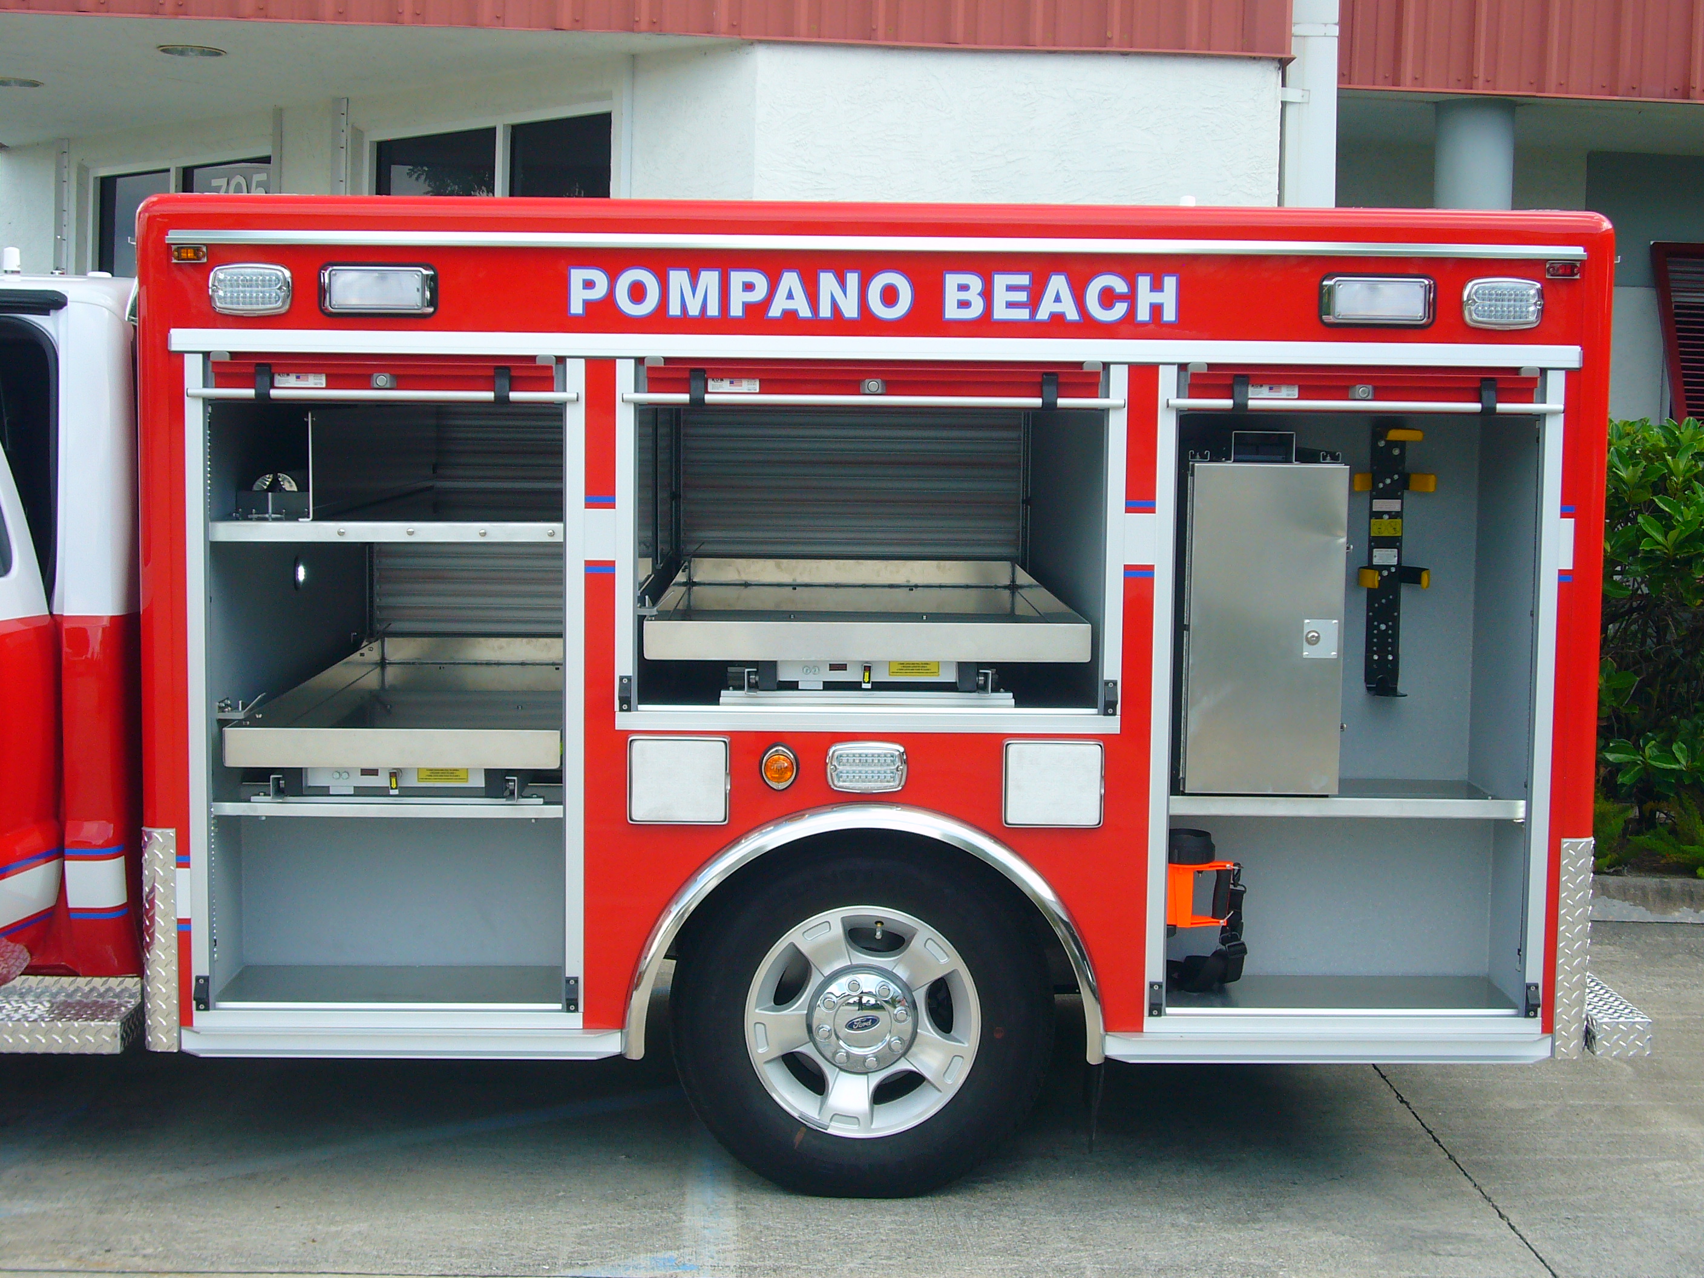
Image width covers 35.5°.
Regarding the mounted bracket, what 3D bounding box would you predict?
[{"bbox_3d":[1.244,-0.180,6.096,0.188,0.624,0.130,1,5,-1],"label":"mounted bracket"}]

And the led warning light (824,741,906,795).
[{"bbox_3d":[0.031,0.268,5.564,0.168,0.109,0.040,1,5,-1],"label":"led warning light"}]

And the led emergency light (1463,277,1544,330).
[{"bbox_3d":[1.359,-0.696,5.518,0.170,0.109,0.045,1,5,-1],"label":"led emergency light"}]

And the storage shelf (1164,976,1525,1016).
[{"bbox_3d":[1.050,0.792,5.897,0.775,0.020,0.320,1,5,-1],"label":"storage shelf"}]

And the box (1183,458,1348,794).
[{"bbox_3d":[0.877,-0.033,5.814,0.335,0.705,0.300,1,5,-1],"label":"box"}]

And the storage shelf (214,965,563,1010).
[{"bbox_3d":[-0.990,0.773,5.875,0.754,0.020,0.350,1,5,-1],"label":"storage shelf"}]

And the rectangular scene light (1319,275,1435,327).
[{"bbox_3d":[1.081,-0.697,5.488,0.241,0.110,0.050,1,5,-1],"label":"rectangular scene light"}]

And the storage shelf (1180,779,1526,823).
[{"bbox_3d":[1.050,0.337,5.913,0.770,0.040,0.490,1,5,-1],"label":"storage shelf"}]

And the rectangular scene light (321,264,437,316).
[{"bbox_3d":[-0.976,-0.717,5.461,0.245,0.112,0.050,1,5,-1],"label":"rectangular scene light"}]

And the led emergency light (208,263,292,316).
[{"bbox_3d":[-1.239,-0.717,5.458,0.170,0.109,0.045,1,5,-1],"label":"led emergency light"}]

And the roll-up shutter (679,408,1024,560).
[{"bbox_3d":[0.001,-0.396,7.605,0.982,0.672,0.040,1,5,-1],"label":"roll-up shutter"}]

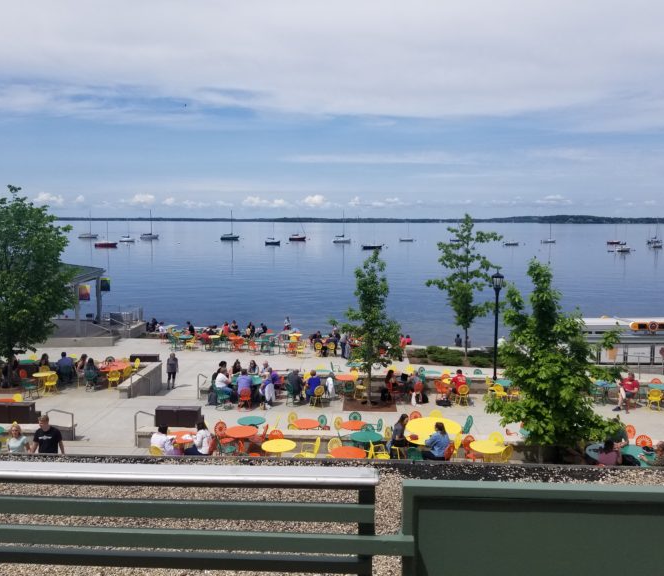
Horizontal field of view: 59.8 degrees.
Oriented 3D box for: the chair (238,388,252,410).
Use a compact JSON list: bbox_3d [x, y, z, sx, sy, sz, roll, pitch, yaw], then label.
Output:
[{"bbox_3d":[-3.323,4.257,22.291,0.520,0.870,0.570,1,7,2],"label":"chair"}]

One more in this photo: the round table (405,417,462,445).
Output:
[{"bbox_3d":[3.029,4.521,17.128,1.600,0.730,1.600,0,7,0],"label":"round table"}]

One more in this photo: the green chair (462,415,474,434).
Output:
[{"bbox_3d":[4.374,4.717,19.211,0.600,0.870,0.540,-2,7,-22],"label":"green chair"}]

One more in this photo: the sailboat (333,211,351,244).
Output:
[{"bbox_3d":[3.937,-24.868,233.689,7.800,13.600,2.600,-2,7,-22],"label":"sailboat"}]

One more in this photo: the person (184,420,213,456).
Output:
[{"bbox_3d":[-3.533,4.128,15.299,0.780,1.270,0.520,3,7,21],"label":"person"}]

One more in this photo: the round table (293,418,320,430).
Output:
[{"bbox_3d":[-0.829,4.811,18.894,0.900,0.730,0.900,0,7,0],"label":"round table"}]

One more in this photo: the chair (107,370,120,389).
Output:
[{"bbox_3d":[-8.856,3.685,23.432,0.530,0.810,0.550,-1,7,-12],"label":"chair"}]

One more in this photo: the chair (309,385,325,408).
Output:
[{"bbox_3d":[-0.556,3.968,21.396,0.530,0.810,0.550,-3,7,-27],"label":"chair"}]

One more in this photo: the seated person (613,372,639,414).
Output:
[{"bbox_3d":[11.578,4.066,22.561,0.820,1.350,0.580,-5,9,-39],"label":"seated person"}]

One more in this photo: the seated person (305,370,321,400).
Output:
[{"bbox_3d":[-0.808,3.978,23.650,0.520,1.270,0.800,-5,8,-37],"label":"seated person"}]

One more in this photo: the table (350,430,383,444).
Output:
[{"bbox_3d":[0.964,4.525,16.134,0.914,0.730,0.914,0,7,0],"label":"table"}]

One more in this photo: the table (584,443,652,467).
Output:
[{"bbox_3d":[7.494,4.683,14.924,1.760,0.740,1.760,0,7,0],"label":"table"}]

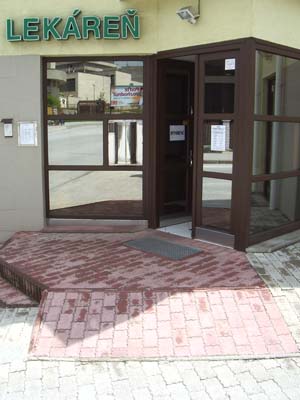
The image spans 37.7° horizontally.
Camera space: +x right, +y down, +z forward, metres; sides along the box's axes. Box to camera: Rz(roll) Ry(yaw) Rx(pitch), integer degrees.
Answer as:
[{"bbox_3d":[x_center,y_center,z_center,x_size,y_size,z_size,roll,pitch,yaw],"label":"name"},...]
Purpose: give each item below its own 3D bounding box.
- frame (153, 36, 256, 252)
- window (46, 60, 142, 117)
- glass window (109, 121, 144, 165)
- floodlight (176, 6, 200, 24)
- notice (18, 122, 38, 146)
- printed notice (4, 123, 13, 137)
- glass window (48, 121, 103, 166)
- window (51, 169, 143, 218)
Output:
[{"bbox_3d":[0.606,-0.695,5.569,0.120,2.417,1.469,-9,13,-44],"label":"frame"},{"bbox_3d":[-0.742,-1.489,5.882,1.300,0.724,0.050,1,9,2],"label":"window"},{"bbox_3d":[-0.332,-0.767,5.983,0.469,0.615,0.050,1,9,2],"label":"glass window"},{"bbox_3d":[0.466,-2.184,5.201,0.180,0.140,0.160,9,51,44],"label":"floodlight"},{"bbox_3d":[-1.628,-0.876,5.849,0.262,0.326,0.020,1,9,2],"label":"notice"},{"bbox_3d":[-1.891,-0.927,5.830,0.111,0.175,0.020,1,9,2],"label":"printed notice"},{"bbox_3d":[-1.020,-0.770,6.006,0.757,0.611,0.050,1,9,2],"label":"glass window"},{"bbox_3d":[-0.757,-0.084,6.107,1.312,0.654,0.050,1,9,2],"label":"window"}]

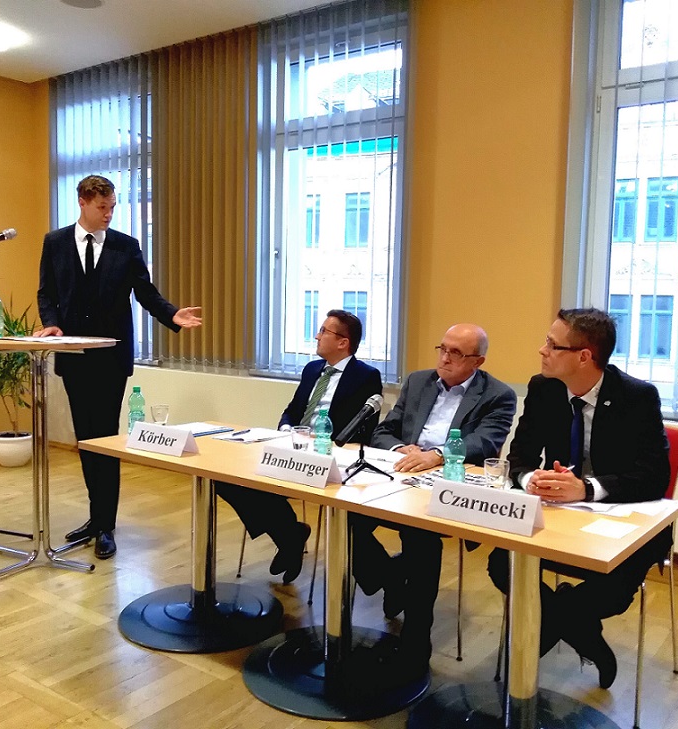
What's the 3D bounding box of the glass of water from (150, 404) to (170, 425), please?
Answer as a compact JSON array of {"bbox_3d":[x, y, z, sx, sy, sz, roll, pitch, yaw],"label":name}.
[{"bbox_3d":[-0.772,0.242,3.159,0.080,0.110,0.080,5,6,38],"label":"glass of water"}]

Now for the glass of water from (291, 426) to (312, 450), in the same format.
[{"bbox_3d":[-0.141,0.297,2.815,0.069,0.096,0.069,5,7,37],"label":"glass of water"}]

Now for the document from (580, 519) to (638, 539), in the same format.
[{"bbox_3d":[0.731,0.438,1.962,0.107,0.004,0.145,5,7,37],"label":"document"}]

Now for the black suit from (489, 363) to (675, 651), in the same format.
[{"bbox_3d":[0.795,0.513,2.432,0.570,1.020,0.660,5,6,43],"label":"black suit"}]

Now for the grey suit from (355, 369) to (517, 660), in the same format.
[{"bbox_3d":[0.362,0.498,2.827,0.580,1.000,0.730,5,6,38],"label":"grey suit"}]

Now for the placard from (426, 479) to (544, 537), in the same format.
[{"bbox_3d":[0.390,0.372,1.928,0.297,0.090,0.100,5,6,38],"label":"placard"}]

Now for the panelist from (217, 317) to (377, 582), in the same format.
[{"bbox_3d":[-0.191,0.387,3.337,0.800,1.270,0.620,-3,6,-41],"label":"panelist"}]

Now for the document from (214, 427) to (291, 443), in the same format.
[{"bbox_3d":[-0.377,0.302,3.151,0.210,0.010,0.297,3,5,26],"label":"document"}]

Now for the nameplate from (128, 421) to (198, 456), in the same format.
[{"bbox_3d":[-0.672,0.284,2.757,0.297,0.092,0.085,4,5,32],"label":"nameplate"}]

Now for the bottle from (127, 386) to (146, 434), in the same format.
[{"bbox_3d":[-0.866,0.199,3.125,0.069,0.208,0.069,1,5,0],"label":"bottle"}]

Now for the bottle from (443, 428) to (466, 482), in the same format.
[{"bbox_3d":[0.359,0.303,2.240,0.069,0.209,0.069,1,5,0],"label":"bottle"}]

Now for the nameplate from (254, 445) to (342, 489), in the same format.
[{"bbox_3d":[-0.136,0.336,2.429,0.295,0.092,0.095,5,7,35],"label":"nameplate"}]

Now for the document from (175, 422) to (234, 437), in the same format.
[{"bbox_3d":[-0.649,0.291,3.228,0.230,0.012,0.300,5,7,37],"label":"document"}]

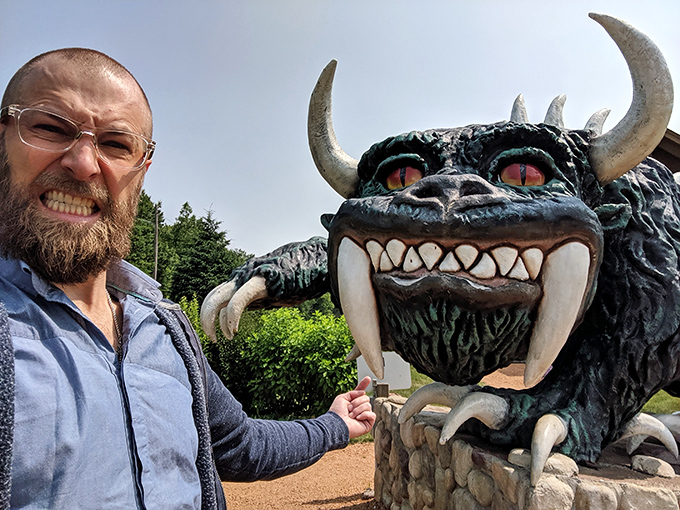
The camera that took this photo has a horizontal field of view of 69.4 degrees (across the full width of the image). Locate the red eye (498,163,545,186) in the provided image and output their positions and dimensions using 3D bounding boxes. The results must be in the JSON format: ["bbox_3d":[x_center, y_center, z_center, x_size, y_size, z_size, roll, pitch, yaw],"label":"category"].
[{"bbox_3d":[0.909,-0.401,2.460,0.225,0.125,0.100,-1,-4,16],"label":"red eye"}]

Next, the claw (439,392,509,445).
[{"bbox_3d":[0.633,0.776,2.330,0.370,0.250,0.140,2,-4,-28],"label":"claw"}]

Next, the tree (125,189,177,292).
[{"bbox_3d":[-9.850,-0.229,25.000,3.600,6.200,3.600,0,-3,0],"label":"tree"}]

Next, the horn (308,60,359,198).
[{"bbox_3d":[-0.036,-0.695,2.720,0.280,0.760,0.280,-1,-4,16],"label":"horn"}]

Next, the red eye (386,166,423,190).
[{"bbox_3d":[0.341,-0.405,2.600,0.200,0.125,0.100,-1,-4,16],"label":"red eye"}]

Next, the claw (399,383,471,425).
[{"bbox_3d":[0.511,0.786,2.600,0.390,0.230,0.140,1,-4,-14],"label":"claw"}]

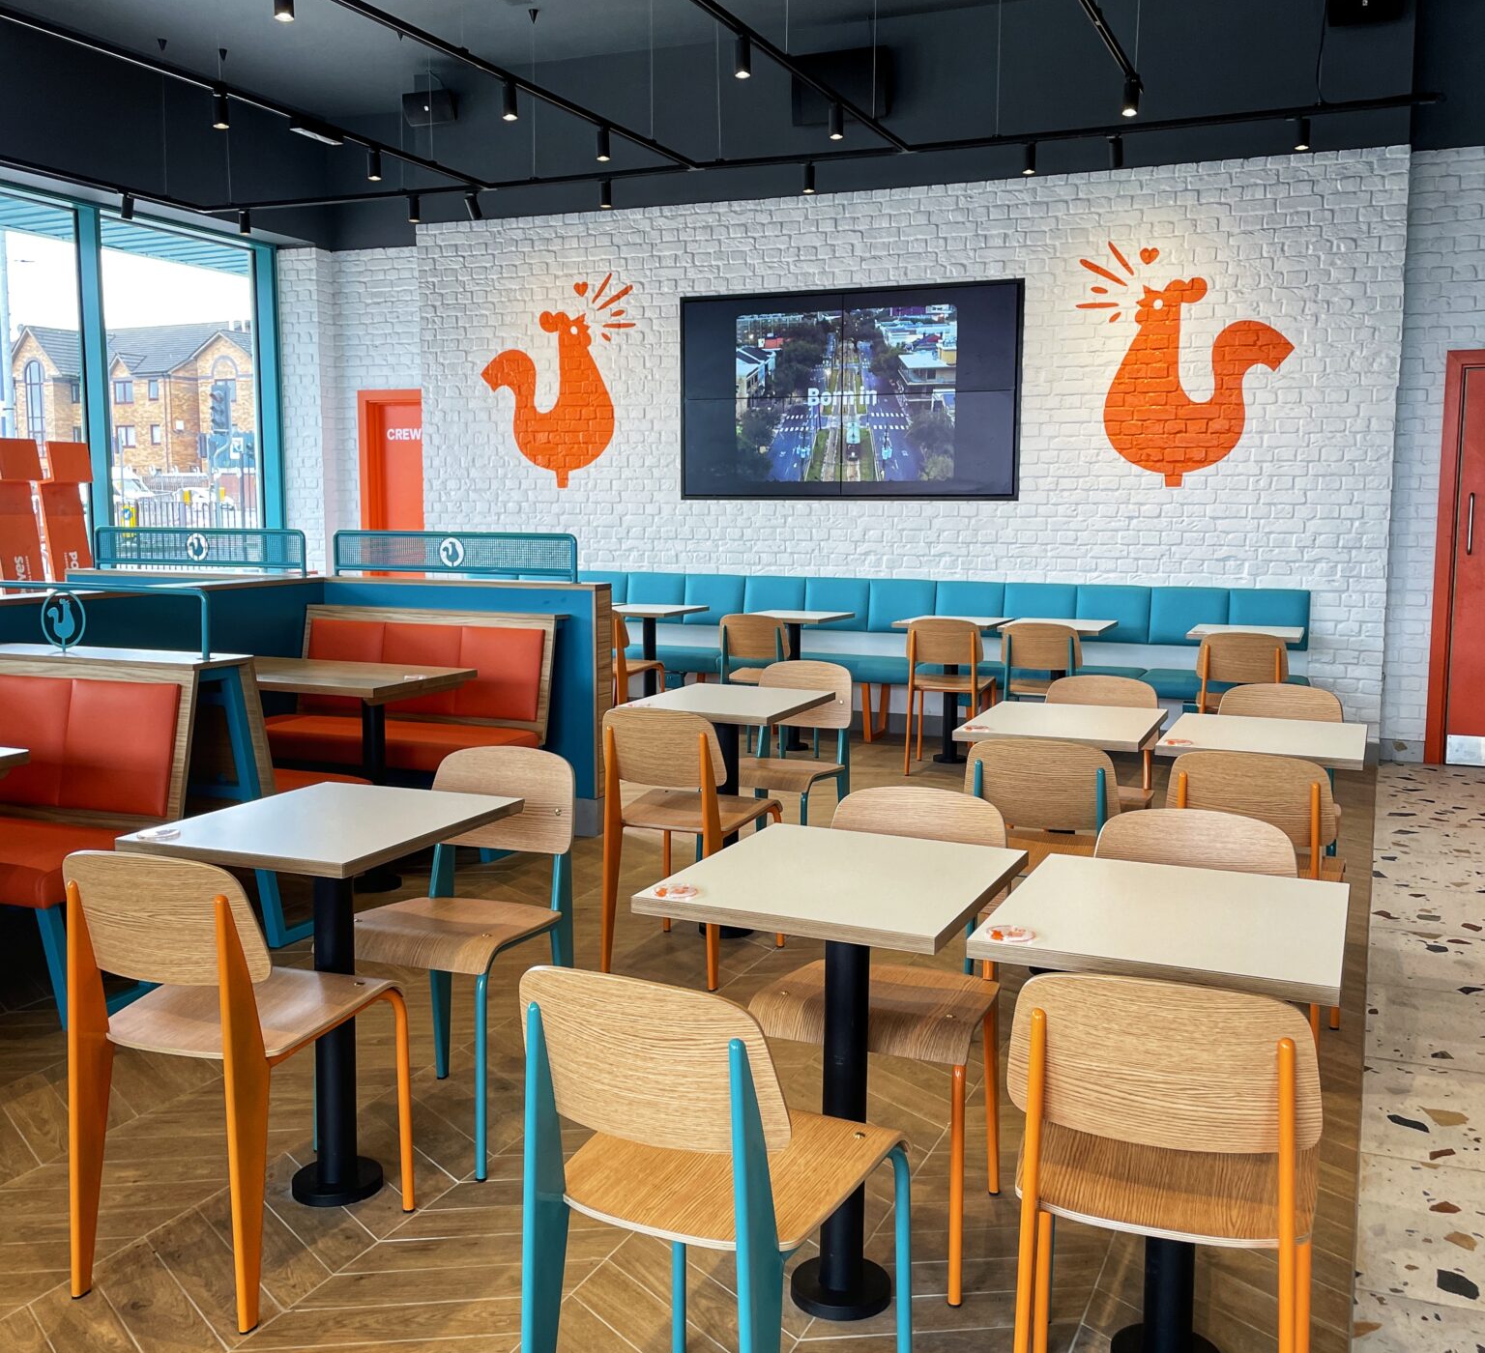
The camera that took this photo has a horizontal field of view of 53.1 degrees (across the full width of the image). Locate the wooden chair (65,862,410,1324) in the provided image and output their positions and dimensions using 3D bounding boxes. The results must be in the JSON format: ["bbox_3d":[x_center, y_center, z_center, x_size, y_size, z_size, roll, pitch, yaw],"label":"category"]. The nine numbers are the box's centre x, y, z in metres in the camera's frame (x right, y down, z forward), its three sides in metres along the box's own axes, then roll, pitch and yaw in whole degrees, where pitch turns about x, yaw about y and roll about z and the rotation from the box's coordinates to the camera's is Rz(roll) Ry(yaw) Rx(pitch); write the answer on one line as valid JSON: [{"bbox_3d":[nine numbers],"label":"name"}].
[{"bbox_3d":[-0.919,0.667,2.709,0.415,0.790,0.495,3,7,19],"label":"wooden chair"}]

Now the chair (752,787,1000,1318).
[{"bbox_3d":[0.268,0.655,2.797,0.418,0.802,0.491,3,7,21],"label":"chair"}]

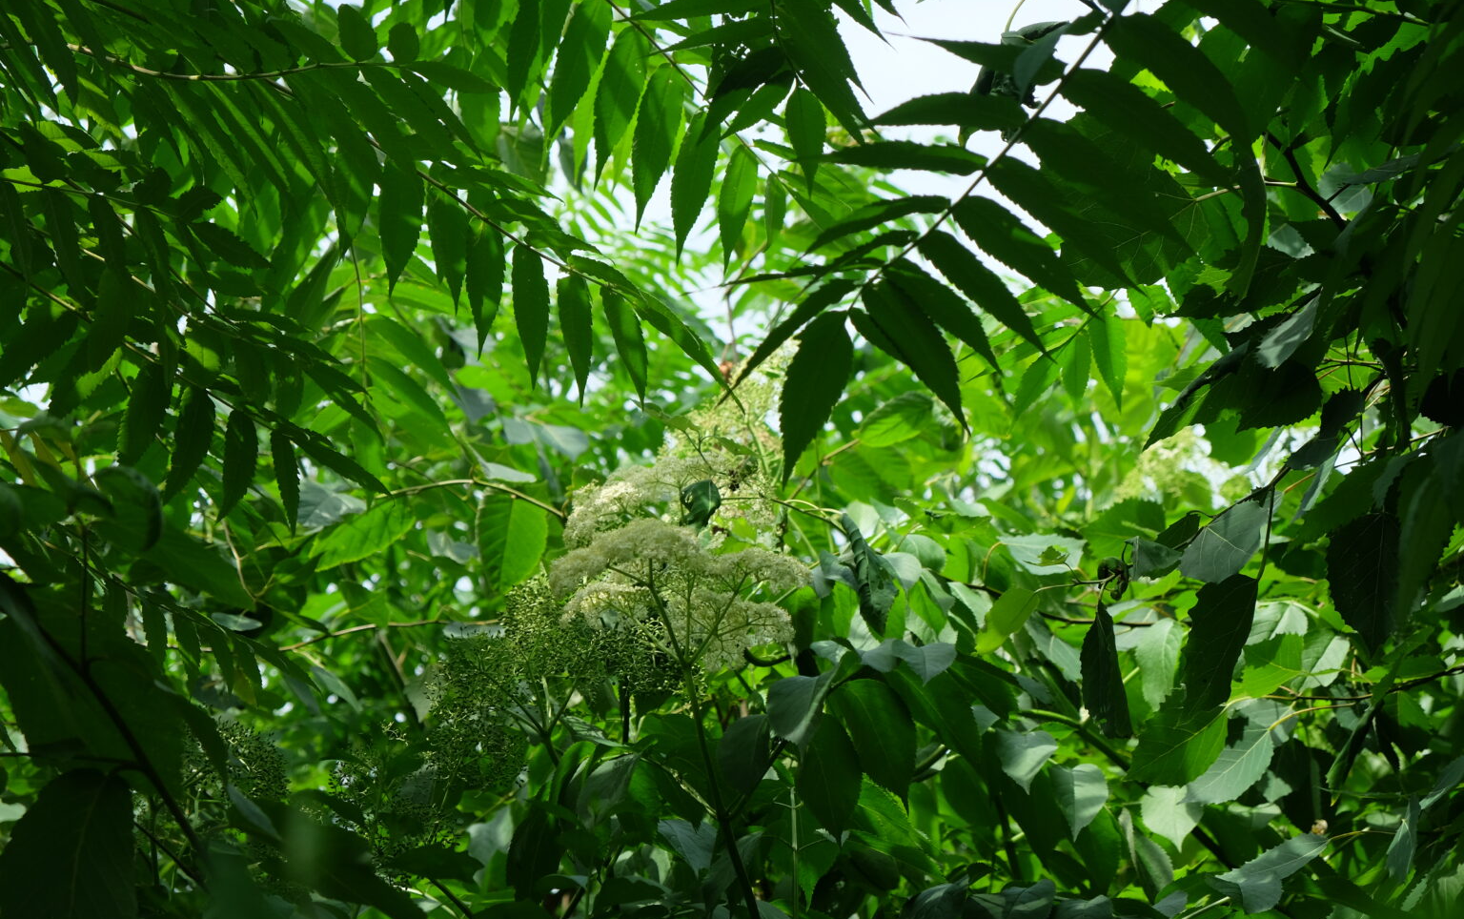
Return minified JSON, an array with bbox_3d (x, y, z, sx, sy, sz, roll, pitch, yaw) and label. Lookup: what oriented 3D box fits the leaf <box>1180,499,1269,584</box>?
[{"bbox_3d":[0.313,0.052,2.150,0.070,0.050,0.018,-37,-19,-6],"label":"leaf"}]

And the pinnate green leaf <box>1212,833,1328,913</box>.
[{"bbox_3d":[0.351,0.270,2.200,0.084,0.050,0.020,-22,-47,-14],"label":"pinnate green leaf"}]

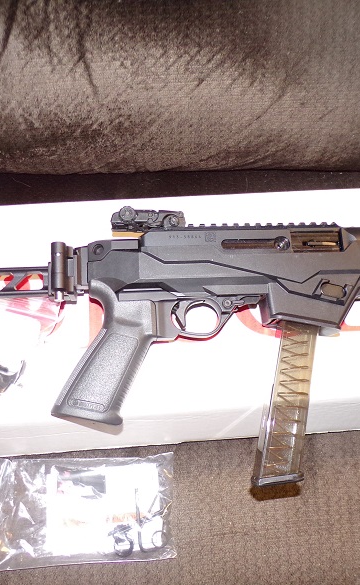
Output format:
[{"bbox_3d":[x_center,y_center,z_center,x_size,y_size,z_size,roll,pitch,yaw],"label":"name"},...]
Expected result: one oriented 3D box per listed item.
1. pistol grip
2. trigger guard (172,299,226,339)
[{"bbox_3d":[-0.058,0.045,0.441,0.074,0.036,0.120,3,64,0],"label":"pistol grip"},{"bbox_3d":[0.016,0.021,0.456,0.048,0.014,0.037,-4,64,-4],"label":"trigger guard"}]

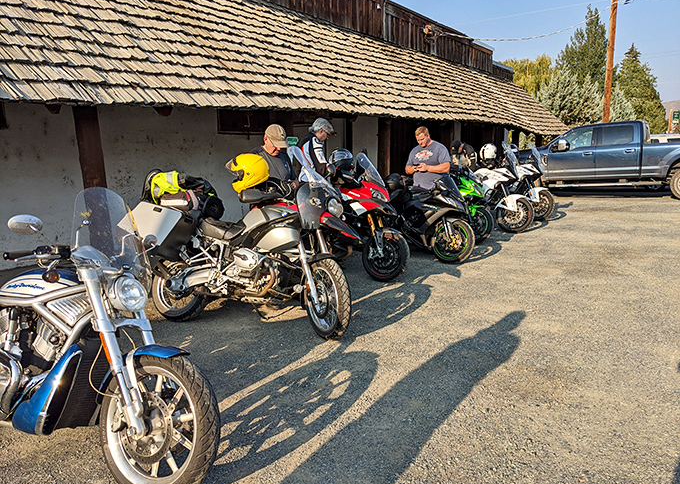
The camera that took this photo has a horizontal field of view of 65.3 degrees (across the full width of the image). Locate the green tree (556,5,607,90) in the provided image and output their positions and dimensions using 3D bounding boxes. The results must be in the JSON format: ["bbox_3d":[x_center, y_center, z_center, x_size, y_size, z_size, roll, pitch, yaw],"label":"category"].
[{"bbox_3d":[21.833,-14.240,47.196,6.000,12.770,6.000,-1,11,0],"label":"green tree"}]

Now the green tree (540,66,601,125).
[{"bbox_3d":[14.826,-8.251,34.560,4.200,5.980,4.200,-1,11,0],"label":"green tree"}]

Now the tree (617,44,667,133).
[{"bbox_3d":[23.949,-11.409,42.822,5.600,8.780,5.600,-1,11,0],"label":"tree"}]

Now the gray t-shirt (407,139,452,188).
[{"bbox_3d":[1.193,-1.038,7.150,0.580,0.700,0.360,5,12,28],"label":"gray t-shirt"}]

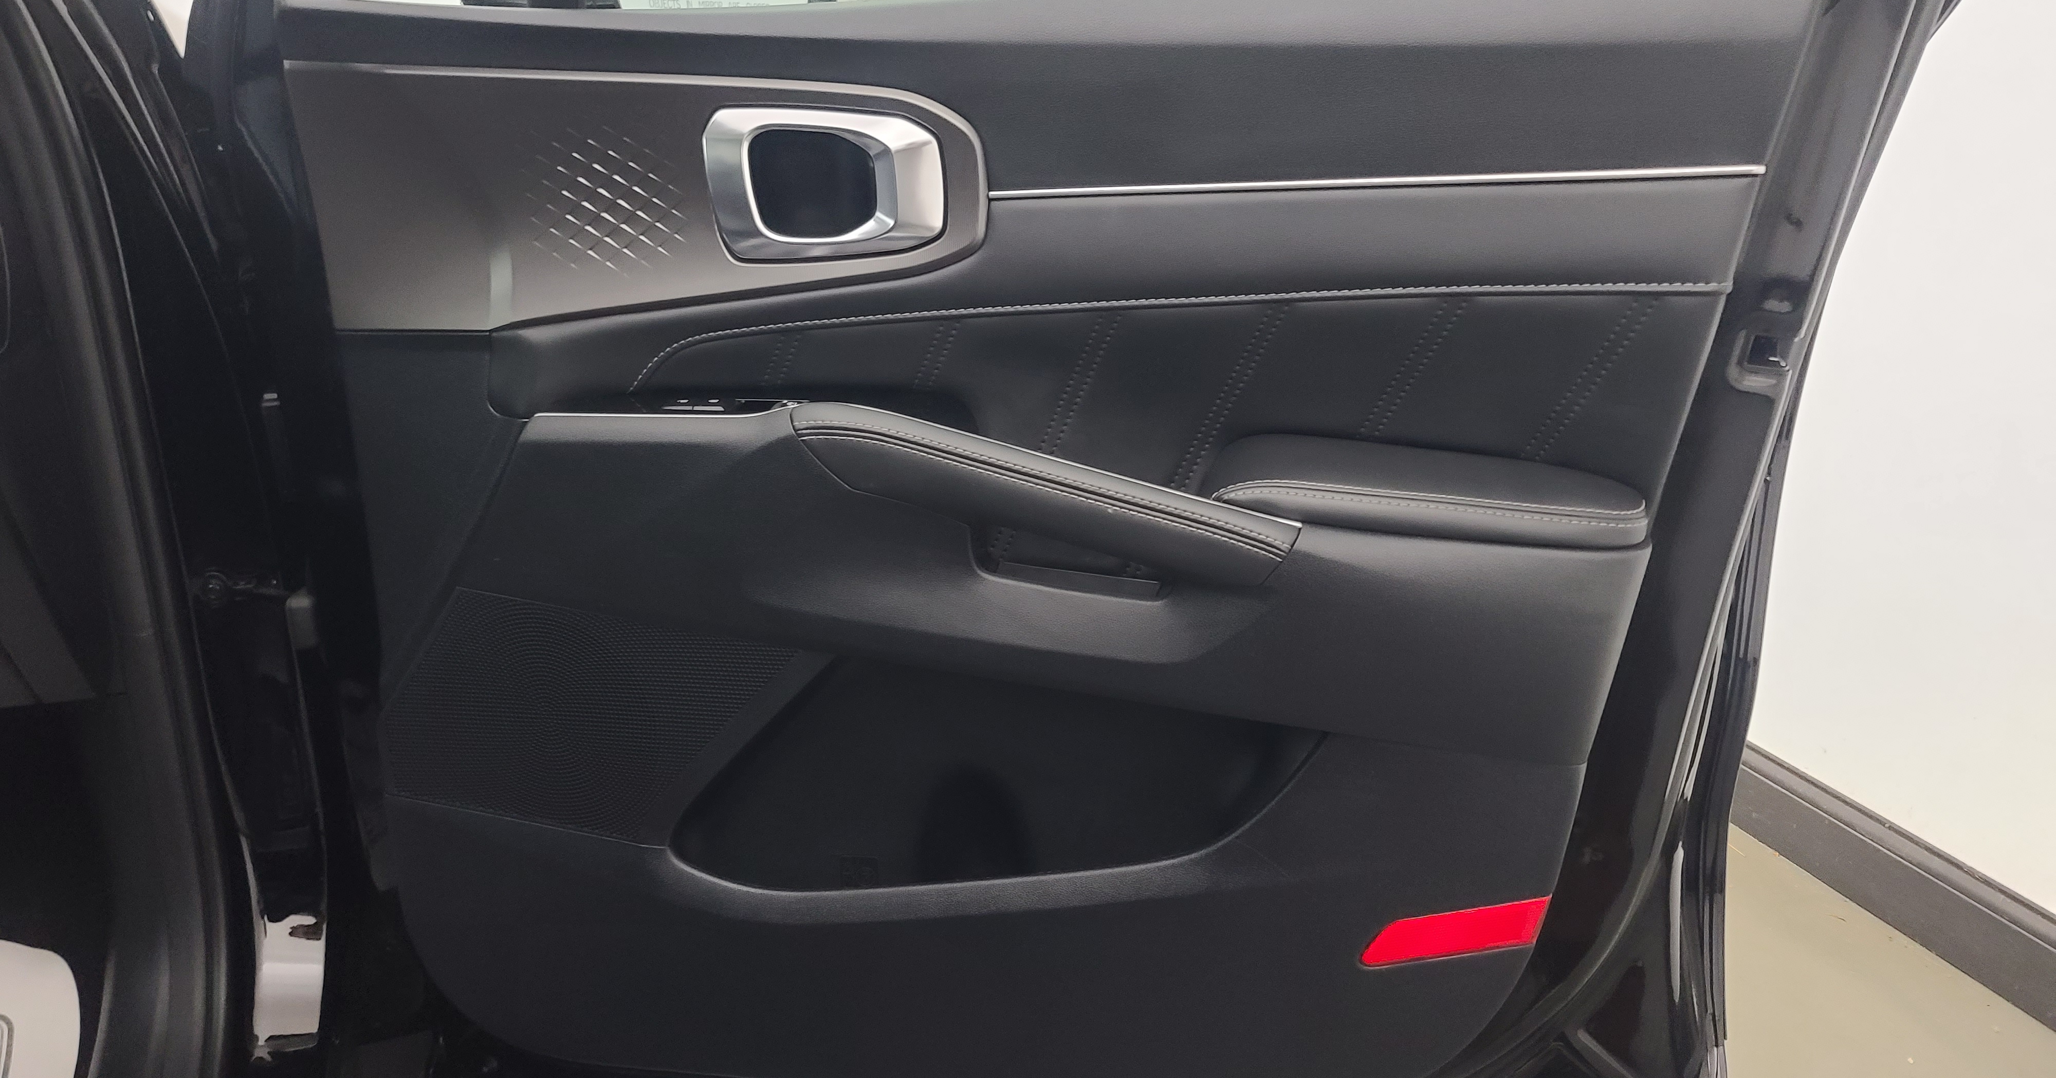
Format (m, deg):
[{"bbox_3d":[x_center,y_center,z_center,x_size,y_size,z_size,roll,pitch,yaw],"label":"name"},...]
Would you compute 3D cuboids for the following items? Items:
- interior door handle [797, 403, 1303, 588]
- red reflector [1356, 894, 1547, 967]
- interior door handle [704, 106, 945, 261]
[{"bbox_3d":[0.008,-0.033,0.824,0.282,0.054,0.058,14,20,5],"label":"interior door handle"},{"bbox_3d":[0.263,0.243,0.918,0.115,0.040,0.012,-9,16,12],"label":"red reflector"},{"bbox_3d":[-0.115,-0.203,0.846,0.138,0.085,0.035,4,19,8],"label":"interior door handle"}]

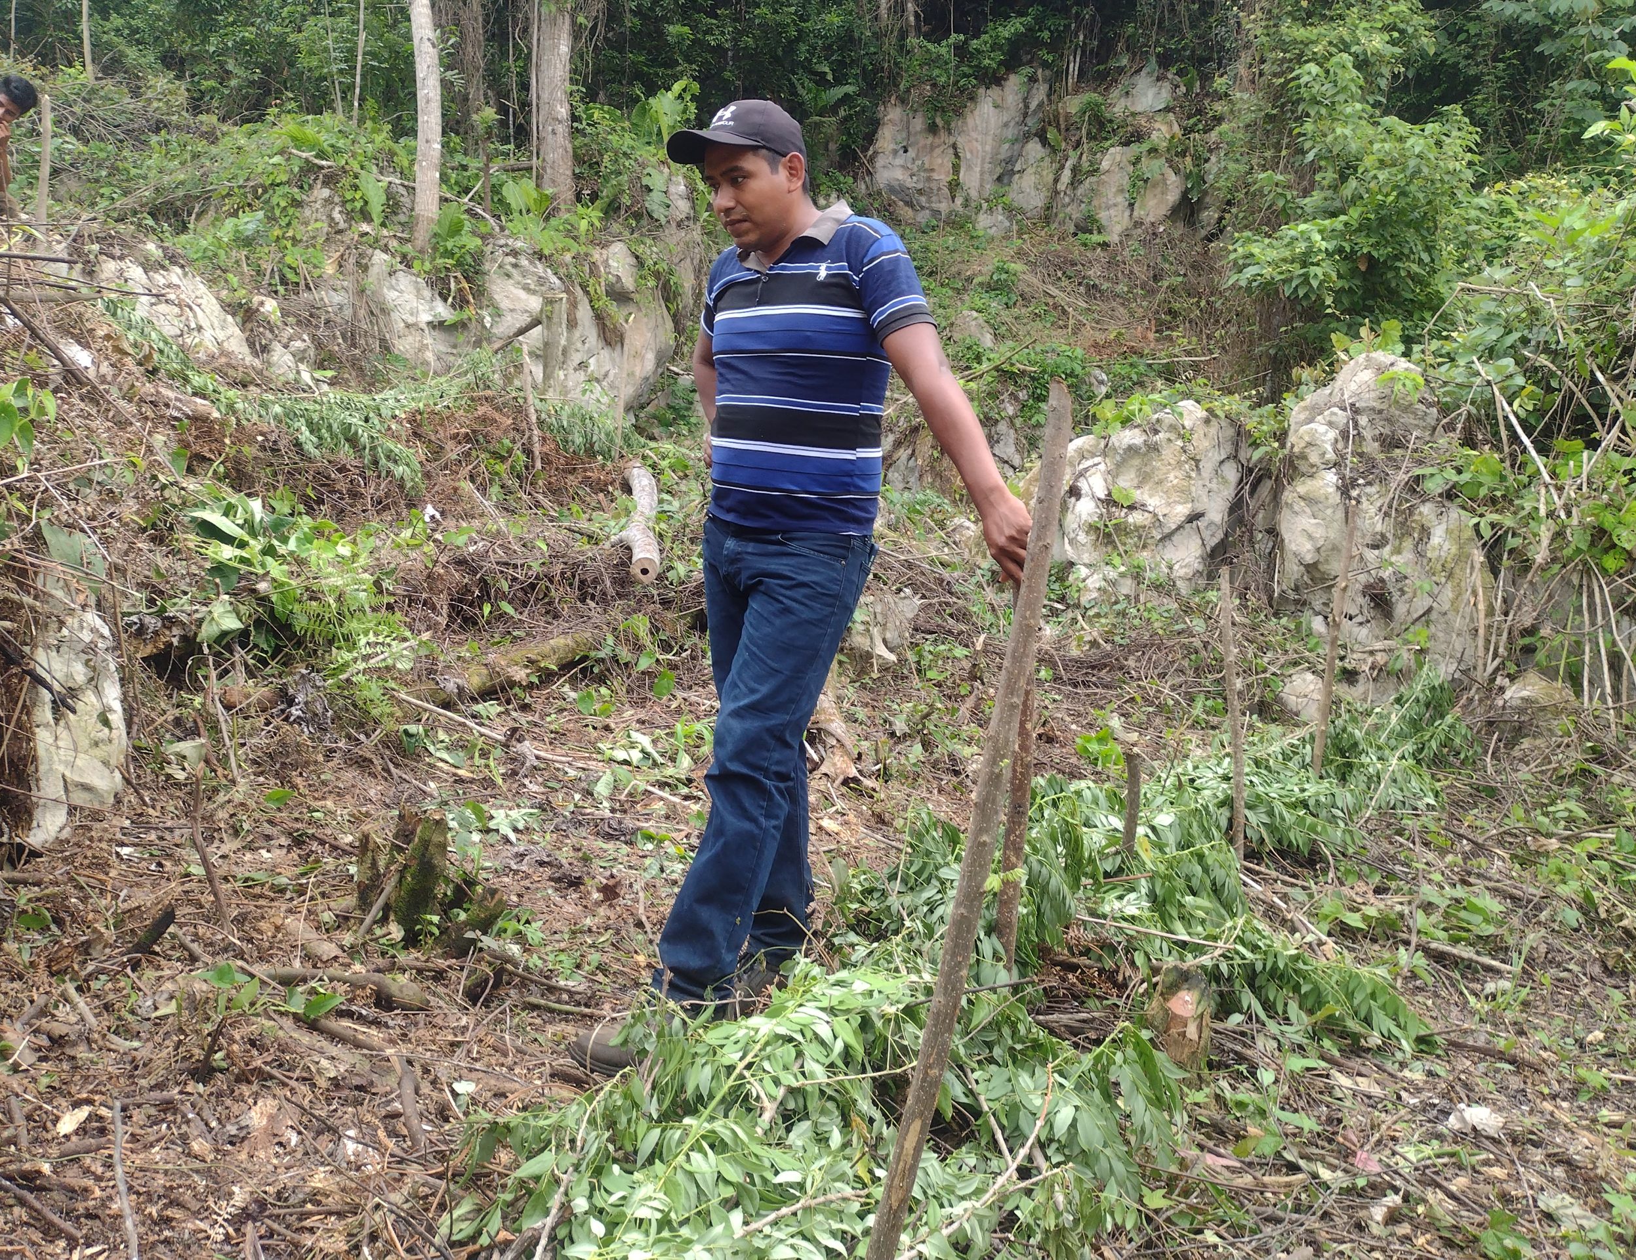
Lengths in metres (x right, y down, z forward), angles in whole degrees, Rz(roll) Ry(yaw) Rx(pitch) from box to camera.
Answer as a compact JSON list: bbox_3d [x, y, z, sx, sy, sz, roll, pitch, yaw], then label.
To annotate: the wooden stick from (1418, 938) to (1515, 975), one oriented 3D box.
[{"bbox_3d":[1.528,0.770,3.090,0.220,0.025,0.025,12,13,36],"label":"wooden stick"}]

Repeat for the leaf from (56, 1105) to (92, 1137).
[{"bbox_3d":[-1.157,0.752,2.038,0.042,0.020,0.068,1,7,12],"label":"leaf"}]

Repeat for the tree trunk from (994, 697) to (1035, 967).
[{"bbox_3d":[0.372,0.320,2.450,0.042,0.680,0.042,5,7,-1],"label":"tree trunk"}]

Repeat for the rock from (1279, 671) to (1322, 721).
[{"bbox_3d":[2.141,0.288,5.800,0.200,0.200,0.190,3,7,20],"label":"rock"}]

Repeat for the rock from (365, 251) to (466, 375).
[{"bbox_3d":[-2.241,-1.773,7.300,0.540,0.620,0.450,-2,7,-17],"label":"rock"}]

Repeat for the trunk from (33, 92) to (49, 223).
[{"bbox_3d":[-3.368,-2.024,5.700,0.045,0.620,0.045,5,7,-1],"label":"trunk"}]

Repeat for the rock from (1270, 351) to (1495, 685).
[{"bbox_3d":[2.495,-0.520,5.800,0.850,1.350,0.750,3,7,23],"label":"rock"}]

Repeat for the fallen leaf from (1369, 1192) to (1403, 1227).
[{"bbox_3d":[0.847,0.862,1.950,0.050,0.030,0.045,0,7,0],"label":"fallen leaf"}]

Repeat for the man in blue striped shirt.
[{"bbox_3d":[-0.031,-0.091,2.306,0.570,1.680,0.650,-6,9,-40],"label":"man in blue striped shirt"}]

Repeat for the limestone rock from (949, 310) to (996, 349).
[{"bbox_3d":[1.353,-2.632,11.500,0.400,0.310,0.320,0,7,0],"label":"limestone rock"}]

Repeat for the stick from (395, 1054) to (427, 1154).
[{"bbox_3d":[-0.670,0.763,2.152,0.040,0.040,0.270,-3,7,-22],"label":"stick"}]

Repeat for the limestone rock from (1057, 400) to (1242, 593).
[{"bbox_3d":[1.694,-0.668,6.700,0.870,0.930,0.700,2,7,14],"label":"limestone rock"}]

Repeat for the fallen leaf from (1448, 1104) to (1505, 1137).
[{"bbox_3d":[1.088,0.805,2.168,0.090,0.030,0.060,3,7,28],"label":"fallen leaf"}]

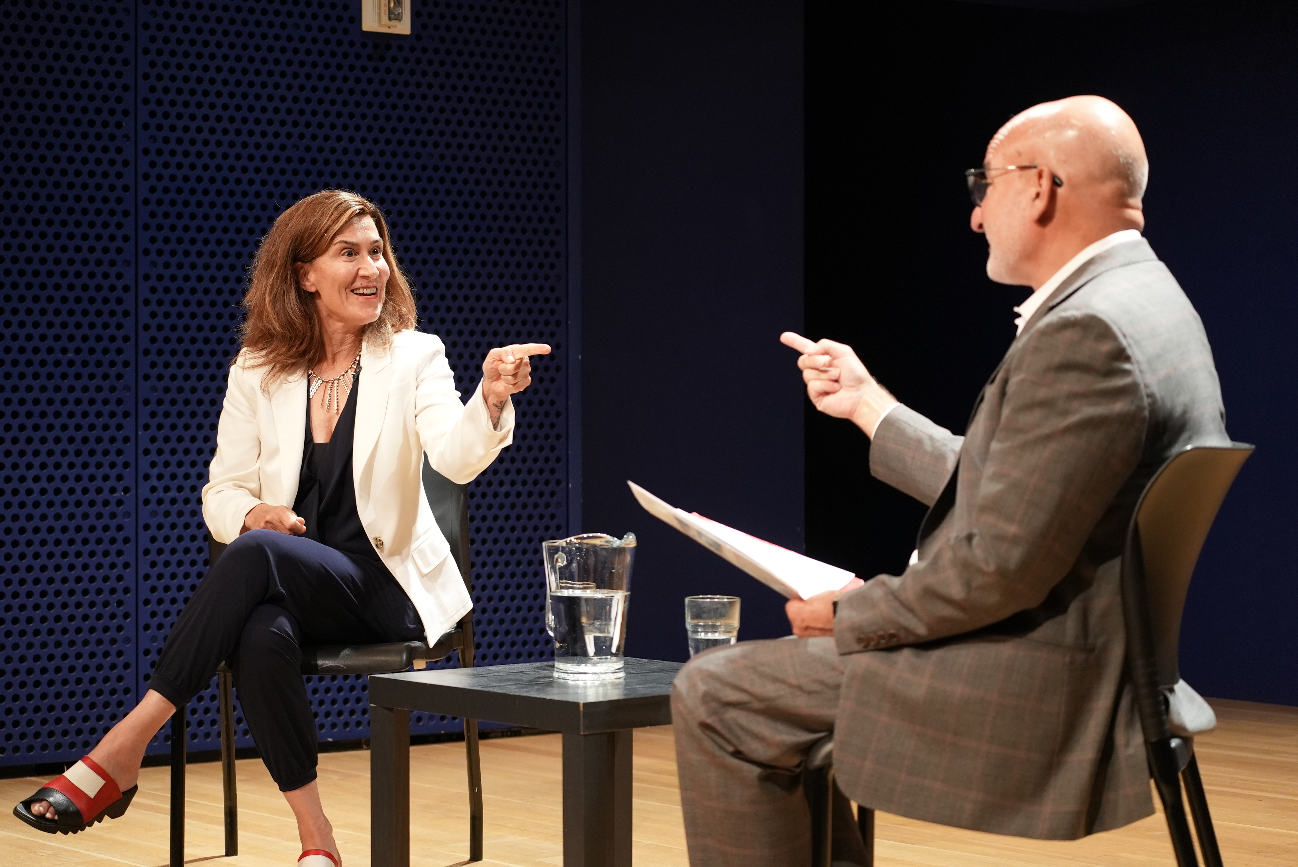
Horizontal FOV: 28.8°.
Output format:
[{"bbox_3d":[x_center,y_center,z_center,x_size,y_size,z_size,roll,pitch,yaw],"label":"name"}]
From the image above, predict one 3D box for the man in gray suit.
[{"bbox_3d":[0.365,0.200,3.410,0.820,1.300,0.570,0,0,19],"label":"man in gray suit"}]

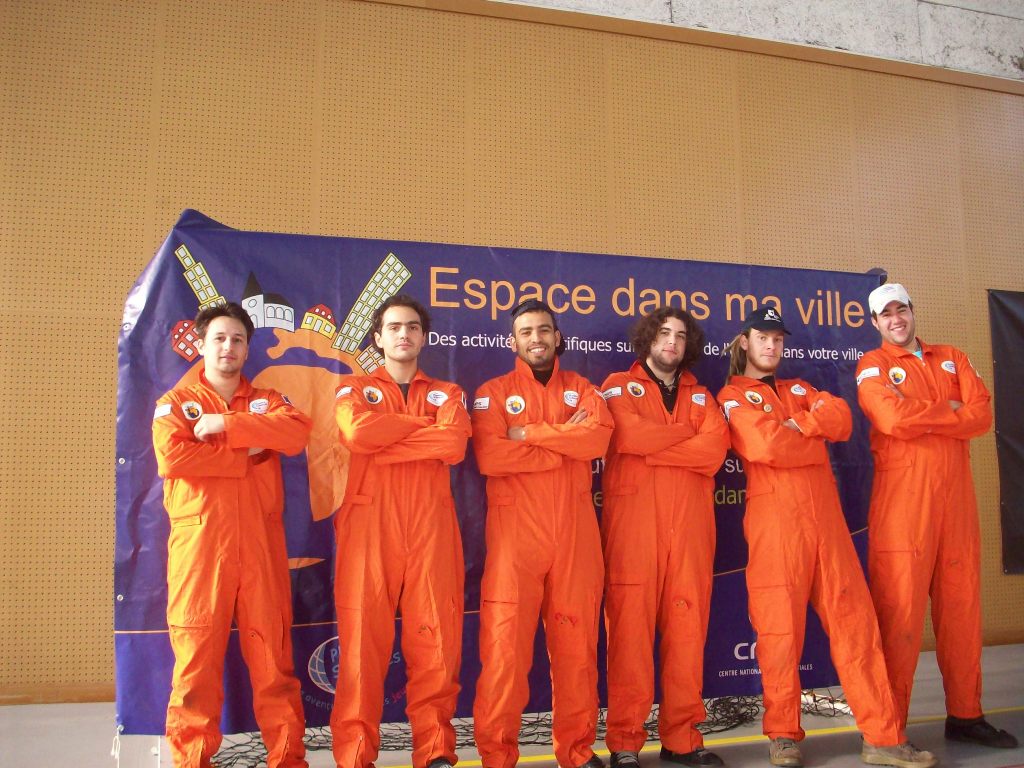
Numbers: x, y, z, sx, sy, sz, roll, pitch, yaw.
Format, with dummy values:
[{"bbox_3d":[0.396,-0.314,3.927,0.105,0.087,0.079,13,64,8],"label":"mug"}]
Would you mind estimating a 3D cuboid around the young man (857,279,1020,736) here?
[{"bbox_3d":[1.696,0.509,4.362,0.620,1.852,0.500,0,-6,-3],"label":"young man"}]

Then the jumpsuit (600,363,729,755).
[{"bbox_3d":[0.564,0.634,4.051,0.500,1.436,0.400,1,-6,-9],"label":"jumpsuit"}]

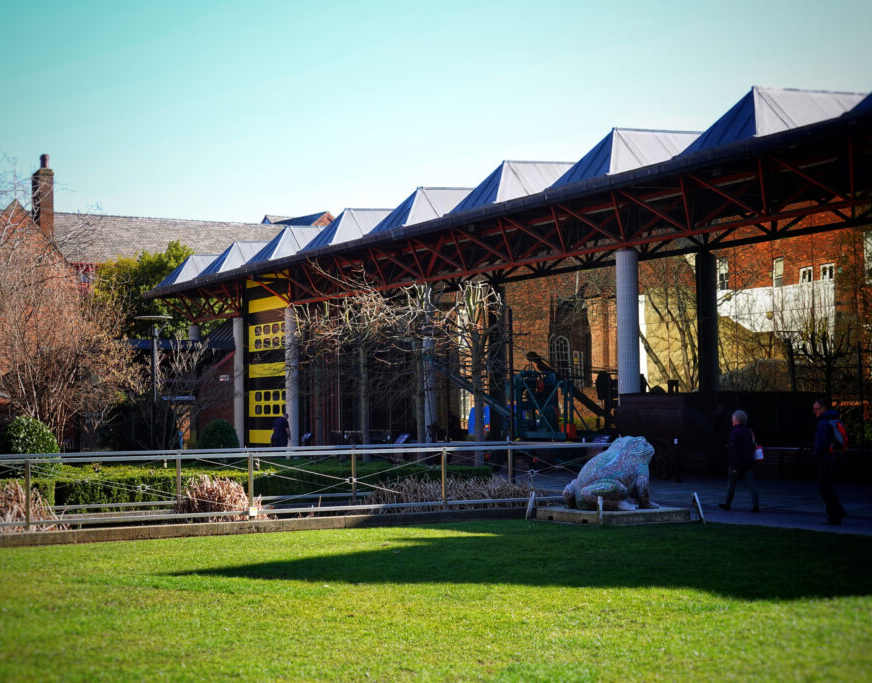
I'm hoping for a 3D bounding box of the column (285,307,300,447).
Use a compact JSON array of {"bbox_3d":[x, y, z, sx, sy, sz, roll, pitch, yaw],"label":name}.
[{"bbox_3d":[-5.493,1.594,54.348,0.540,5.803,0.540,-1,-3,0],"label":"column"}]

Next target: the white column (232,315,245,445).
[{"bbox_3d":[-8.179,1.887,59.010,0.470,5.778,0.470,1,-4,-30],"label":"white column"}]

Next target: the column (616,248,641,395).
[{"bbox_3d":[4.918,0.522,36.275,0.570,5.781,0.570,1,-4,-30],"label":"column"}]

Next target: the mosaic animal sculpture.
[{"bbox_3d":[2.587,1.927,20.940,1.170,1.070,0.950,1,-4,-30],"label":"mosaic animal sculpture"}]

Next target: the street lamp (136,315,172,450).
[{"bbox_3d":[-7.336,1.466,36.976,1.040,4.256,1.040,1,-4,-30],"label":"street lamp"}]

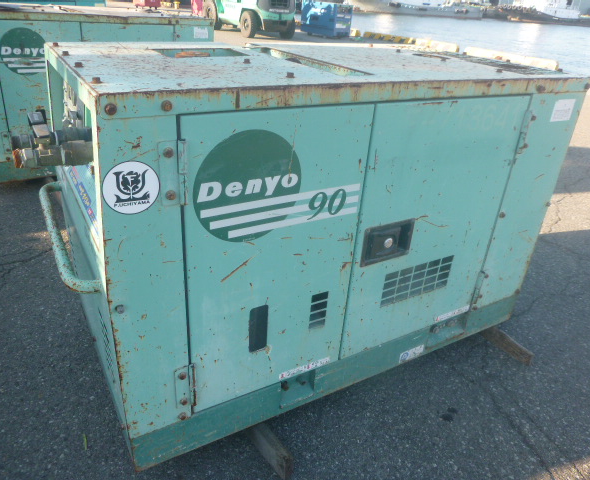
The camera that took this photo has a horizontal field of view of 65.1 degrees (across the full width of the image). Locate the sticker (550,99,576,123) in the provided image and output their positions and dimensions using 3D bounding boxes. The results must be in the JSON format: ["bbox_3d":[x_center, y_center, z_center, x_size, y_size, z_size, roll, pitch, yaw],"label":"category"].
[{"bbox_3d":[0.850,-0.409,1.463,0.102,0.067,0.004,-12,31,-28],"label":"sticker"}]

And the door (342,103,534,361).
[{"bbox_3d":[0.413,-0.030,1.396,0.588,0.773,0.030,-12,31,-28],"label":"door"}]

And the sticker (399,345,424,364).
[{"bbox_3d":[0.411,0.401,1.622,0.112,0.038,0.004,-12,31,-28],"label":"sticker"}]

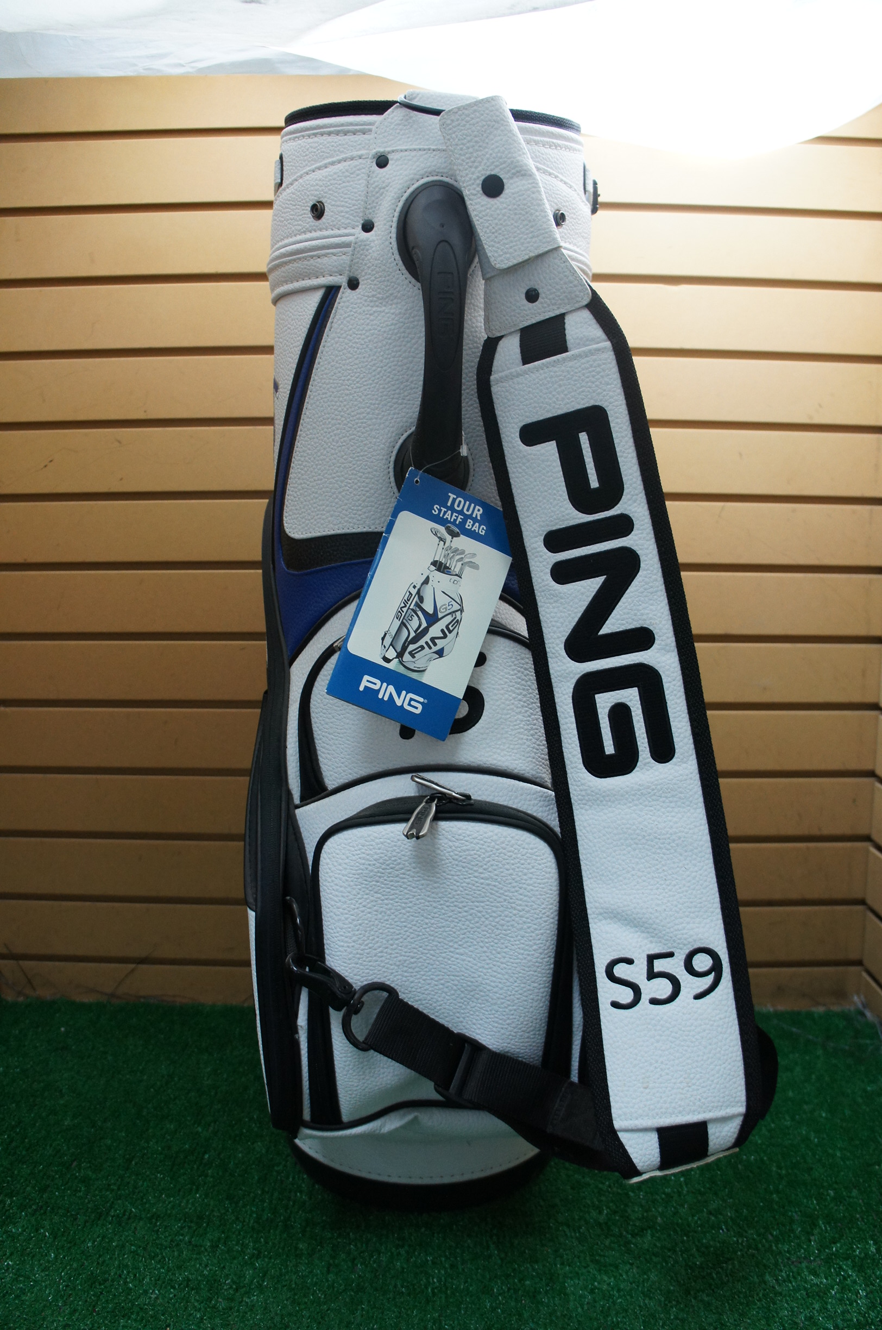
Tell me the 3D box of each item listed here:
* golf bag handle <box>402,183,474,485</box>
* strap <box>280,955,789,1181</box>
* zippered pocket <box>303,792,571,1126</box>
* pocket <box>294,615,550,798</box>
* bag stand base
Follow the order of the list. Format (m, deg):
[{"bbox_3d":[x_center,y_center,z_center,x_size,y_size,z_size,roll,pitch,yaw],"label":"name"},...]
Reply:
[{"bbox_3d":[0.001,-0.221,0.686,0.055,0.210,0.050,0,8,0],"label":"golf bag handle"},{"bbox_3d":[0.063,0.292,0.733,0.350,0.145,0.110,0,8,0],"label":"strap"},{"bbox_3d":[-0.002,0.219,0.738,0.195,0.265,0.090,0,8,0],"label":"zippered pocket"},{"bbox_3d":[-0.003,0.029,0.726,0.195,0.145,0.075,0,8,0],"label":"pocket"},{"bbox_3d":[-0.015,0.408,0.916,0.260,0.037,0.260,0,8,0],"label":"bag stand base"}]

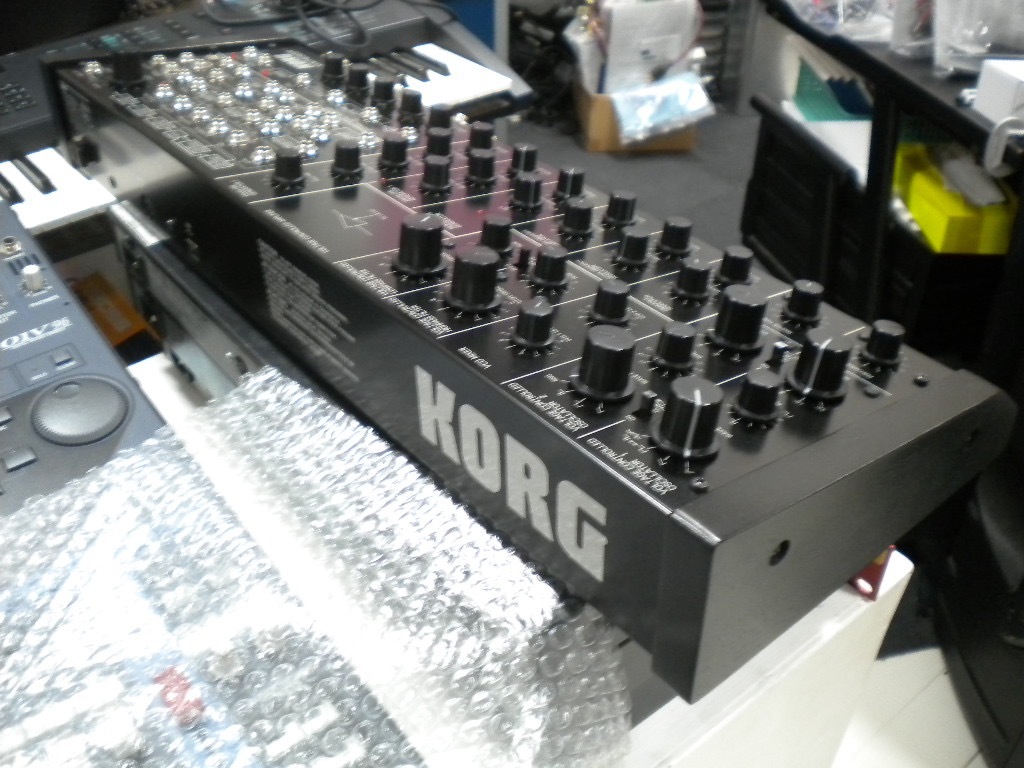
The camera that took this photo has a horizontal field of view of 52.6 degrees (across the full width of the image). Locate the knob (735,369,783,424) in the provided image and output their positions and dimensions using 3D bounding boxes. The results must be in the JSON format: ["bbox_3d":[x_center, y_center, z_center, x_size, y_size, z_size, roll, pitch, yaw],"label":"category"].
[{"bbox_3d":[0.094,0.004,0.390,0.017,0.015,0.017,1,31,-12],"label":"knob"}]

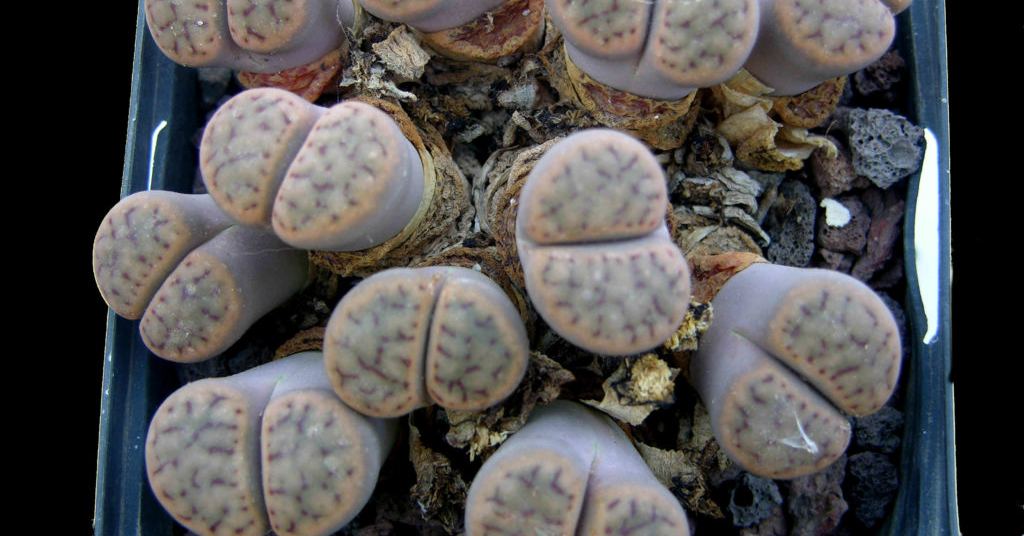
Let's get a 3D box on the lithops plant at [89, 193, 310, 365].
[{"bbox_3d":[-0.032,-0.001,0.212,0.019,0.024,0.015,47,115,8],"label":"lithops plant"}]

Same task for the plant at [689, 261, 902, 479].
[{"bbox_3d":[0.029,0.009,0.209,0.018,0.023,0.021,41,92,-12],"label":"plant"}]

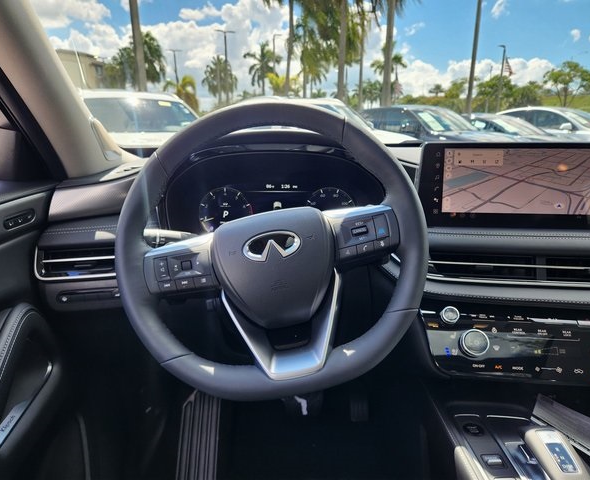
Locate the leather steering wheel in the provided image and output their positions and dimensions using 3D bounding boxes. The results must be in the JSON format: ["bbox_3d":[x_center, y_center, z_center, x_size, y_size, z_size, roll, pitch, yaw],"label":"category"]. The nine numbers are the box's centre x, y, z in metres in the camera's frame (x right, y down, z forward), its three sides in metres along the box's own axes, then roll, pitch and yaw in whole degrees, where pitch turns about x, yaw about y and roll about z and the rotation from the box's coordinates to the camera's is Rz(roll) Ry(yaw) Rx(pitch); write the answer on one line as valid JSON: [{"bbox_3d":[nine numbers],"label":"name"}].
[{"bbox_3d":[-0.029,0.011,0.532,0.378,0.367,0.090,-11,-7,-1],"label":"leather steering wheel"}]

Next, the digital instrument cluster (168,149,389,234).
[{"bbox_3d":[-0.030,-0.065,0.700,0.365,0.155,0.065,0,-3,0],"label":"digital instrument cluster"}]

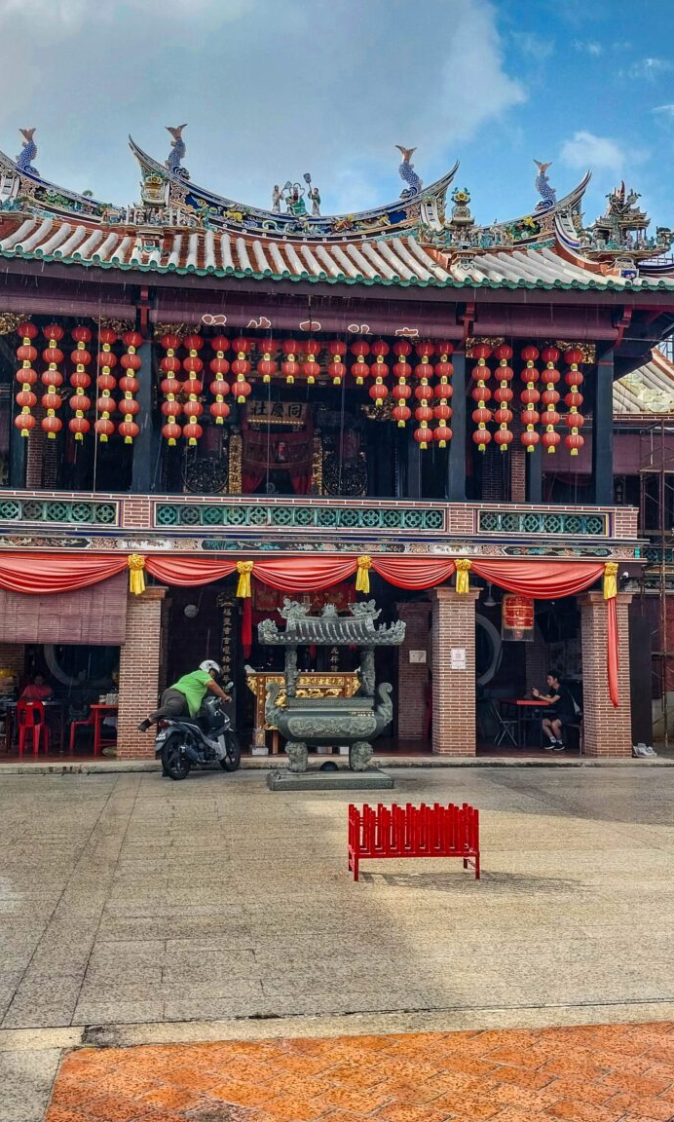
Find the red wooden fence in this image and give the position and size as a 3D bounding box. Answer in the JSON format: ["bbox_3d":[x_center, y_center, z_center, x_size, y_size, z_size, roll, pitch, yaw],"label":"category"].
[{"bbox_3d":[0.536,1.976,7.964,0.890,0.490,0.430,1,-5,-8],"label":"red wooden fence"}]

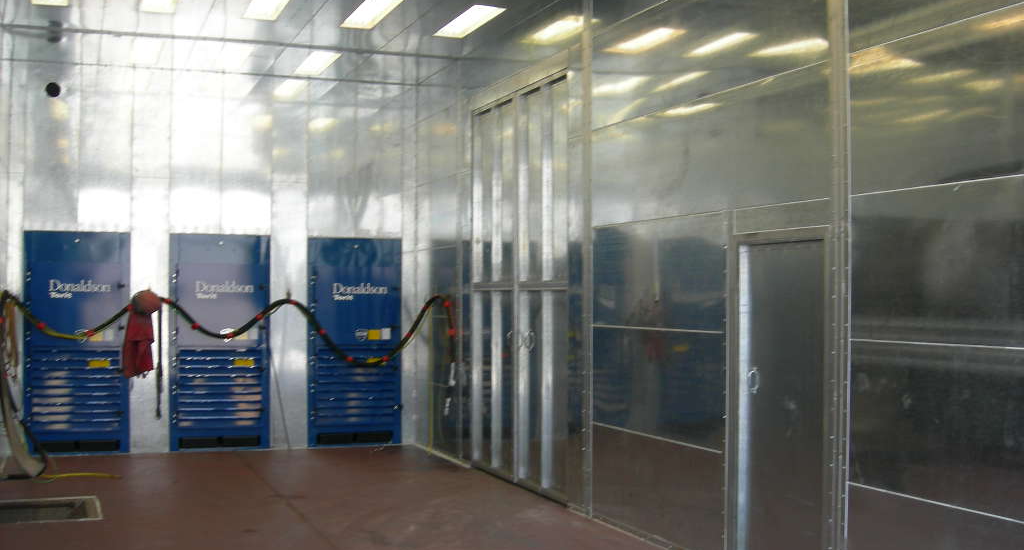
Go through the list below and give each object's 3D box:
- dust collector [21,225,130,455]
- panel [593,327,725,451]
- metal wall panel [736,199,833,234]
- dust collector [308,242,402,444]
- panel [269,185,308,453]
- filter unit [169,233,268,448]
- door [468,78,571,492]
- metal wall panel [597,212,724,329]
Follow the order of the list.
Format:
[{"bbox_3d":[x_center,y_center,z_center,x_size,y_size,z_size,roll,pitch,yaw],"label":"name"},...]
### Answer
[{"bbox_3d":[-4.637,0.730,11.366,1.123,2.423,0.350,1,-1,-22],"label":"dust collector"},{"bbox_3d":[1.020,0.753,7.470,0.080,0.759,1.883,1,-1,-22],"label":"panel"},{"bbox_3d":[1.572,-0.332,6.105,0.080,0.151,0.933,1,-1,-22],"label":"metal wall panel"},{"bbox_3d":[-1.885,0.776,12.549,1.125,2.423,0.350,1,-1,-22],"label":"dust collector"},{"bbox_3d":[-2.553,0.458,12.163,0.434,3.044,0.080,1,-1,-22],"label":"panel"},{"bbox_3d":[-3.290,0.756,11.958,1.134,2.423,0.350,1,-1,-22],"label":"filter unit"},{"bbox_3d":[0.025,0.131,9.830,0.120,3.590,2.307,1,-1,-22],"label":"door"},{"bbox_3d":[1.023,-0.004,7.484,0.080,0.766,1.883,1,-1,-22],"label":"metal wall panel"}]

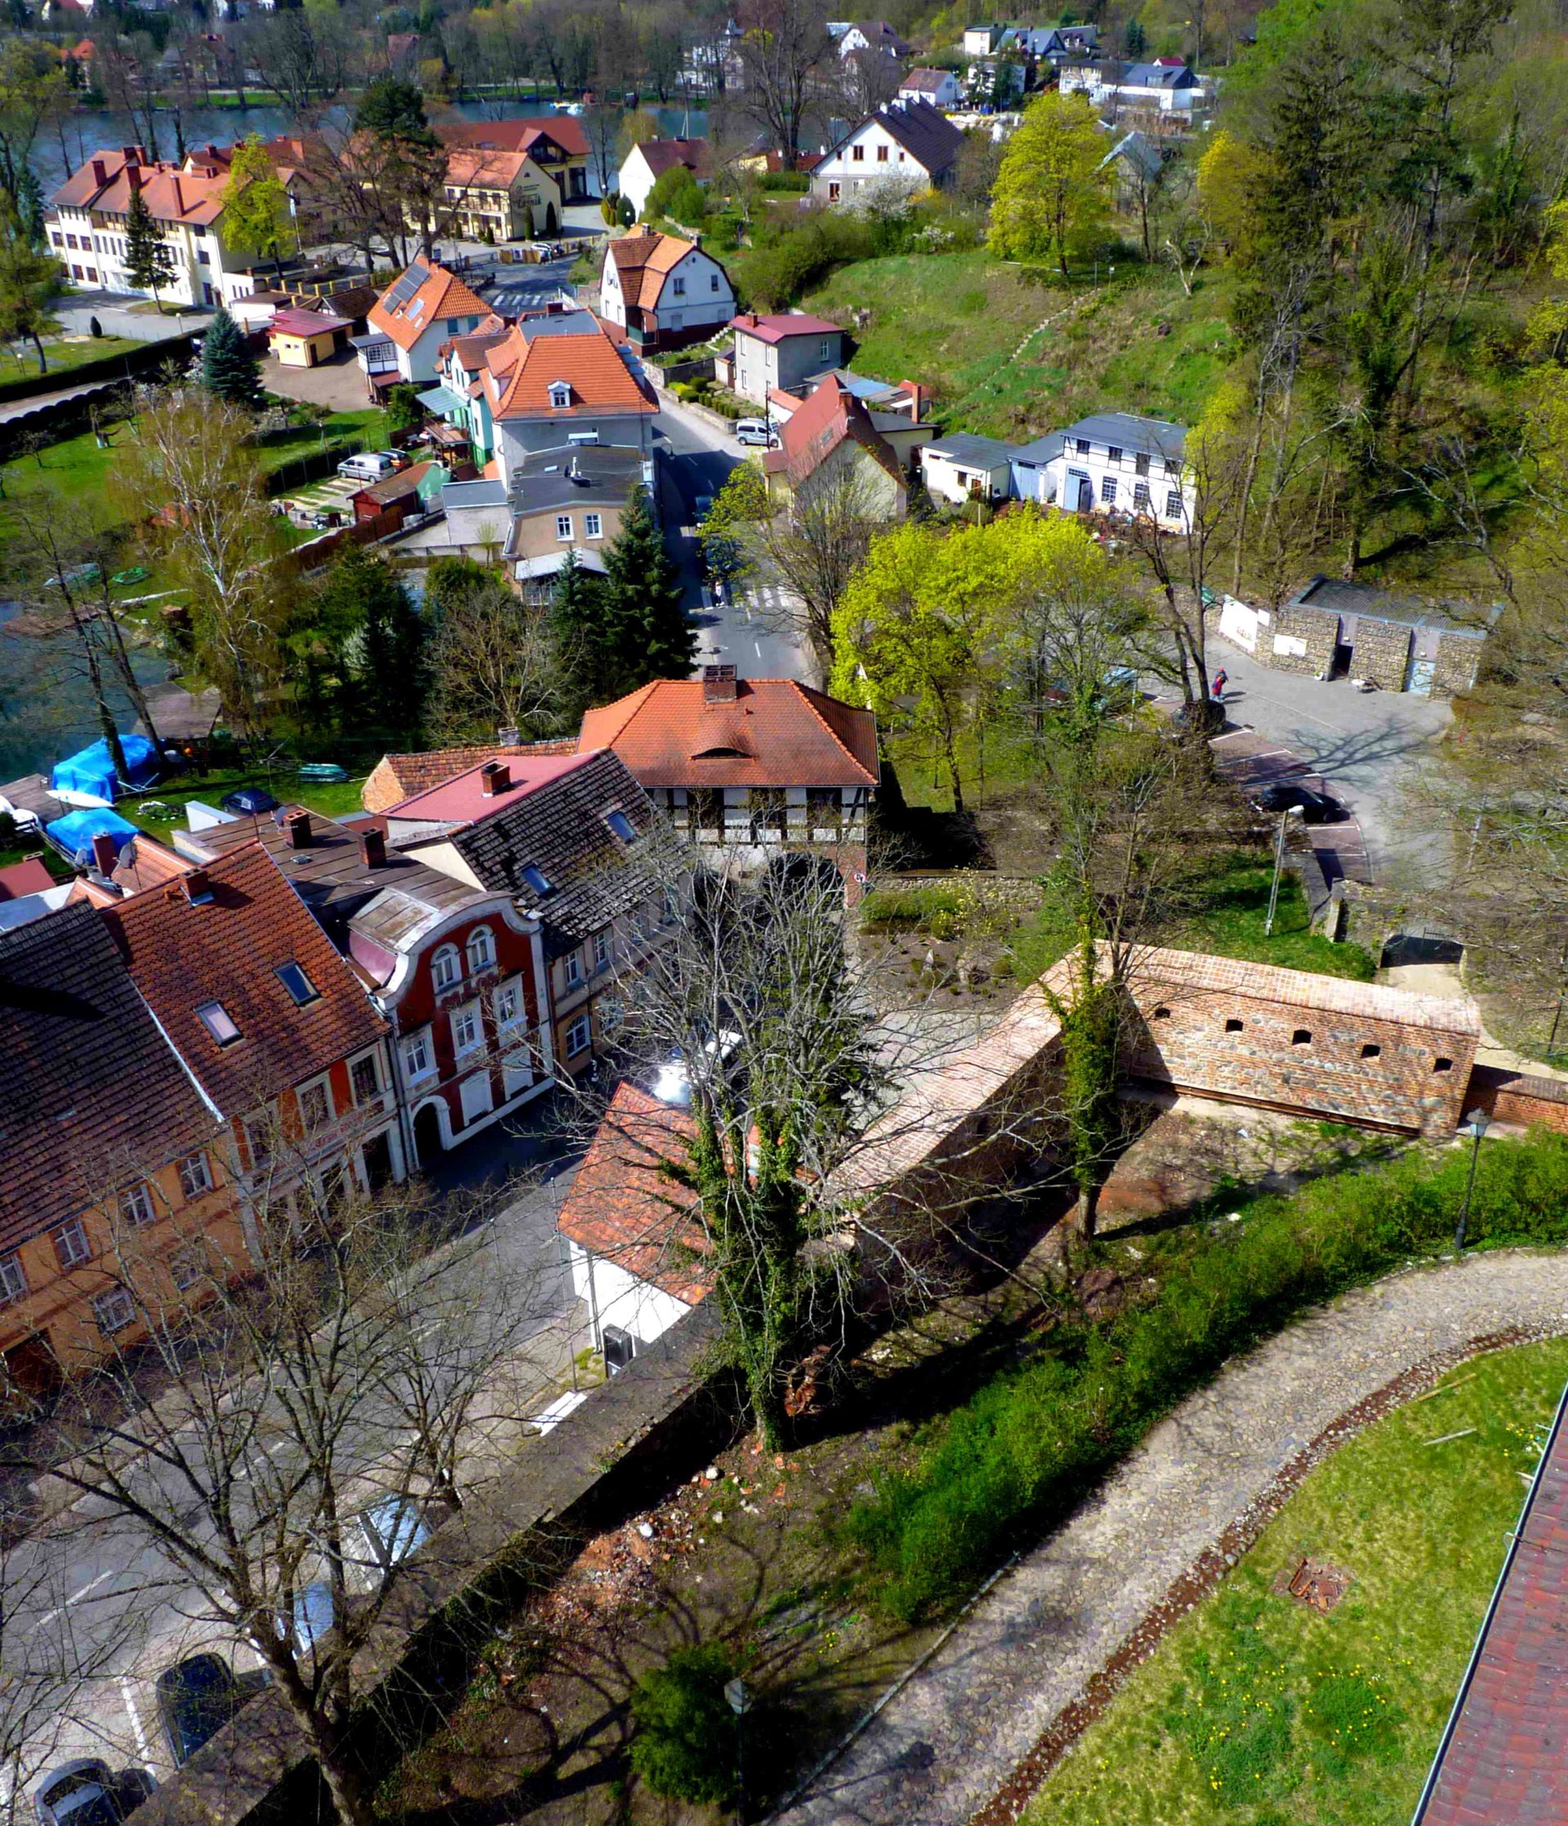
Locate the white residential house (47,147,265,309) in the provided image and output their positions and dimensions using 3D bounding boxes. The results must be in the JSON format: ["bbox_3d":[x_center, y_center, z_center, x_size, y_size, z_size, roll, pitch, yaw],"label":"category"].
[{"bbox_3d":[-74.915,-84.207,201.009,32.000,13.800,13.000,21,37,30],"label":"white residential house"}]

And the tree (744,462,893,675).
[{"bbox_3d":[1.881,-18.381,88.552,8.000,11.500,7.800,0,32,0],"label":"tree"}]

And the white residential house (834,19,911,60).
[{"bbox_3d":[20.983,-206.703,385.860,10.500,9.600,13.500,20,37,29],"label":"white residential house"}]

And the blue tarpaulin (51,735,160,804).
[{"bbox_3d":[-37.030,-8.040,89.640,3.100,1.700,4.700,12,33,20],"label":"blue tarpaulin"}]

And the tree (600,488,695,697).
[{"bbox_3d":[-7.270,-16.140,86.530,5.400,13.000,5.400,0,31,0],"label":"tree"}]

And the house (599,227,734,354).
[{"bbox_3d":[-12.436,-64.134,167.478,11.200,10.200,11.200,-19,36,-28],"label":"house"}]

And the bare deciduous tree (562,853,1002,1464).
[{"bbox_3d":[-0.110,6.503,39.067,9.800,17.000,9.500,0,31,0],"label":"bare deciduous tree"}]

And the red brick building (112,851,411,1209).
[{"bbox_3d":[-19.450,3.490,55.640,11.600,11.100,6.300,25,39,35],"label":"red brick building"}]

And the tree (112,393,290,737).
[{"bbox_3d":[-30.049,-17.983,87.895,9.800,18.700,9.500,0,31,0],"label":"tree"}]

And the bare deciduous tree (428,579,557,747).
[{"bbox_3d":[-14.785,-12.425,85.377,7.500,9.800,7.500,0,31,0],"label":"bare deciduous tree"}]

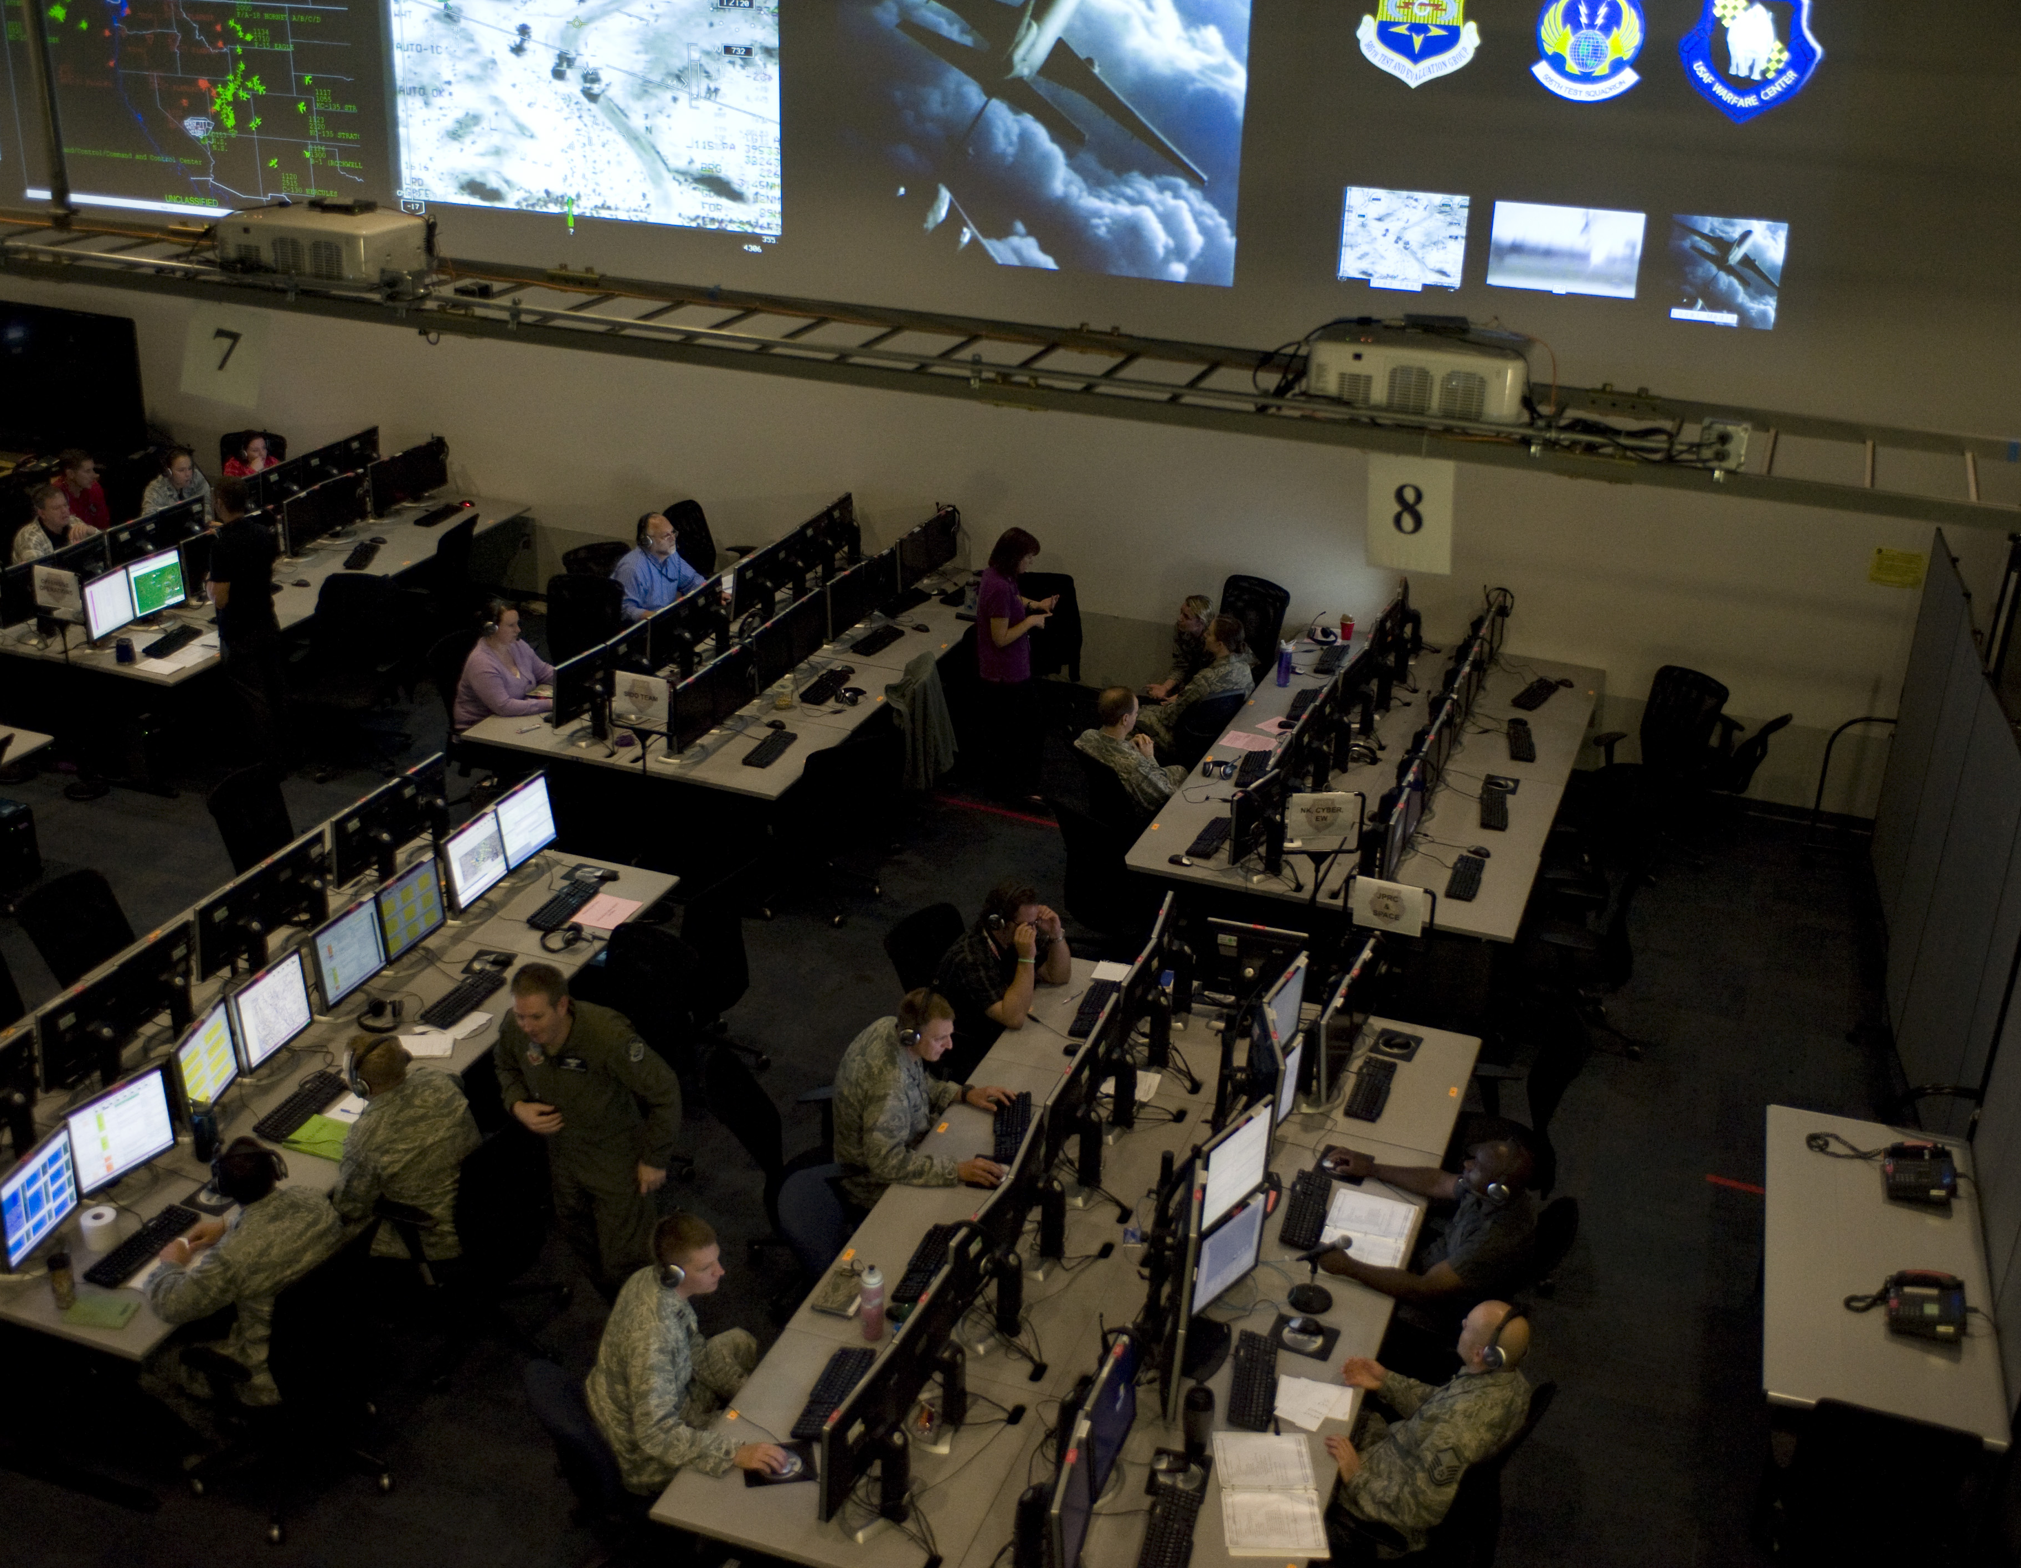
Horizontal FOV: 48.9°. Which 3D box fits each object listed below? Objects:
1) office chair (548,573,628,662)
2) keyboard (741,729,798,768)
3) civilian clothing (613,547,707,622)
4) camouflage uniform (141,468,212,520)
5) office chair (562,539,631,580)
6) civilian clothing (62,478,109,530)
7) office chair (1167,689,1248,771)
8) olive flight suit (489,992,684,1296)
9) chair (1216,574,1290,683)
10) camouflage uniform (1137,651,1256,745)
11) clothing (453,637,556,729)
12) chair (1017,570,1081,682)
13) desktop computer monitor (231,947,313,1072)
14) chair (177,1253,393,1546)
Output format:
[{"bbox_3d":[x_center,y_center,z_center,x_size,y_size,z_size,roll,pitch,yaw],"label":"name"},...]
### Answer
[{"bbox_3d":[-2.487,-0.798,13.599,0.660,1.040,0.660,10,25,17],"label":"office chair"},{"bbox_3d":[-1.261,-0.183,11.769,0.147,0.032,0.450,10,26,16],"label":"keyboard"},{"bbox_3d":[-2.170,-1.086,13.831,0.550,0.700,0.540,10,24,16],"label":"civilian clothing"},{"bbox_3d":[-5.507,-1.668,14.860,0.550,0.750,0.540,13,25,22],"label":"camouflage uniform"},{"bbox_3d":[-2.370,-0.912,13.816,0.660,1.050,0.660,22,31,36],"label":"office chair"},{"bbox_3d":[-6.034,-1.730,14.554,0.340,0.580,0.500,19,30,33],"label":"civilian clothing"},{"bbox_3d":[1.113,-0.356,12.963,0.650,0.980,0.650,-15,30,-32],"label":"office chair"},{"bbox_3d":[-1.570,1.351,8.207,0.640,1.360,0.500,22,30,37],"label":"olive flight suit"},{"bbox_3d":[1.288,-0.627,13.524,0.660,1.060,0.660,19,29,33],"label":"chair"},{"bbox_3d":[1.058,-0.503,12.943,0.660,0.860,0.480,13,27,22],"label":"camouflage uniform"},{"bbox_3d":[-2.806,-0.539,12.194,0.650,0.640,0.520,10,25,17],"label":"clothing"},{"bbox_3d":[0.213,-0.874,14.171,0.620,1.050,0.620,-2,23,-11],"label":"chair"},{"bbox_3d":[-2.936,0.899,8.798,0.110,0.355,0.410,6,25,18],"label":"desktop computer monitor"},{"bbox_3d":[-2.435,1.904,7.498,0.670,1.040,0.660,10,25,17],"label":"chair"}]

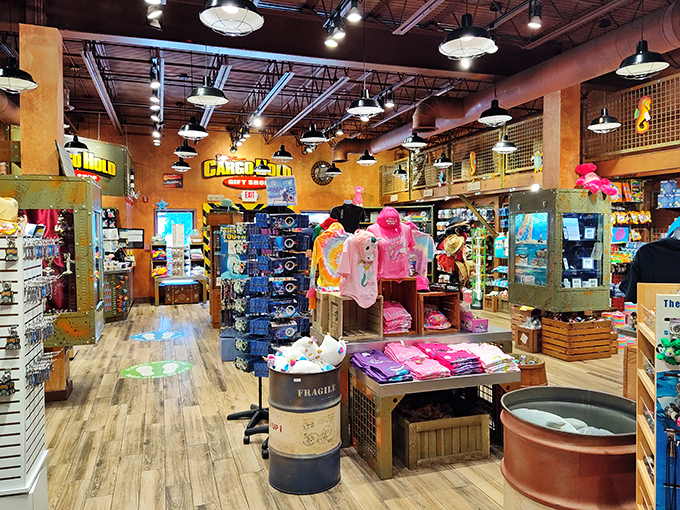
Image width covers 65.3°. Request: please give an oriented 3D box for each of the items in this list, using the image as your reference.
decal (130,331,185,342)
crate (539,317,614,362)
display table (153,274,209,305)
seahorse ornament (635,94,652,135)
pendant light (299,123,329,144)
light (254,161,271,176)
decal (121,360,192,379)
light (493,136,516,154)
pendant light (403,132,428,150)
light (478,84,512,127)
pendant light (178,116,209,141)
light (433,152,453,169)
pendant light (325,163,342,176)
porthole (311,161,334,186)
[{"bbox_3d":[-2.789,1.231,8.137,0.790,0.005,0.790,-1,2,-19],"label":"decal"},{"bbox_3d":[3.011,1.059,6.766,0.650,0.450,0.480,-1,3,-18],"label":"crate"},{"bbox_3d":[-3.573,0.782,11.900,1.090,0.605,0.600,-1,2,-19],"label":"display table"},{"bbox_3d":[3.487,-1.608,6.094,0.040,0.443,0.229,-1,3,-19],"label":"seahorse ornament"},{"bbox_3d":[-0.339,-1.568,6.911,0.365,0.265,0.365,0,3,0],"label":"pendant light"},{"bbox_3d":[-1.511,-1.716,10.406,0.365,0.265,0.365,-1,3,-18],"label":"light"},{"bbox_3d":[-2.124,1.332,6.175,0.820,0.006,0.820,-1,3,-24],"label":"decal"},{"bbox_3d":[2.435,-1.633,7.836,0.360,0.270,0.360,-1,3,-19],"label":"light"},{"bbox_3d":[1.044,-1.617,7.431,0.365,0.285,0.365,0,2,0],"label":"pendant light"},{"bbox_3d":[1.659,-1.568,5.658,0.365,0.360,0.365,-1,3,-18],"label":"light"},{"bbox_3d":[-1.805,-1.579,6.530,0.365,0.285,0.365,-1,2,-19],"label":"pendant light"},{"bbox_3d":[1.875,-1.715,9.628,0.360,0.270,0.360,0,2,0],"label":"light"},{"bbox_3d":[-0.132,-1.752,10.788,0.365,0.285,0.365,0,2,0],"label":"pendant light"},{"bbox_3d":[-0.410,-1.965,12.787,0.600,0.610,0.080,-1,3,-18],"label":"porthole"}]

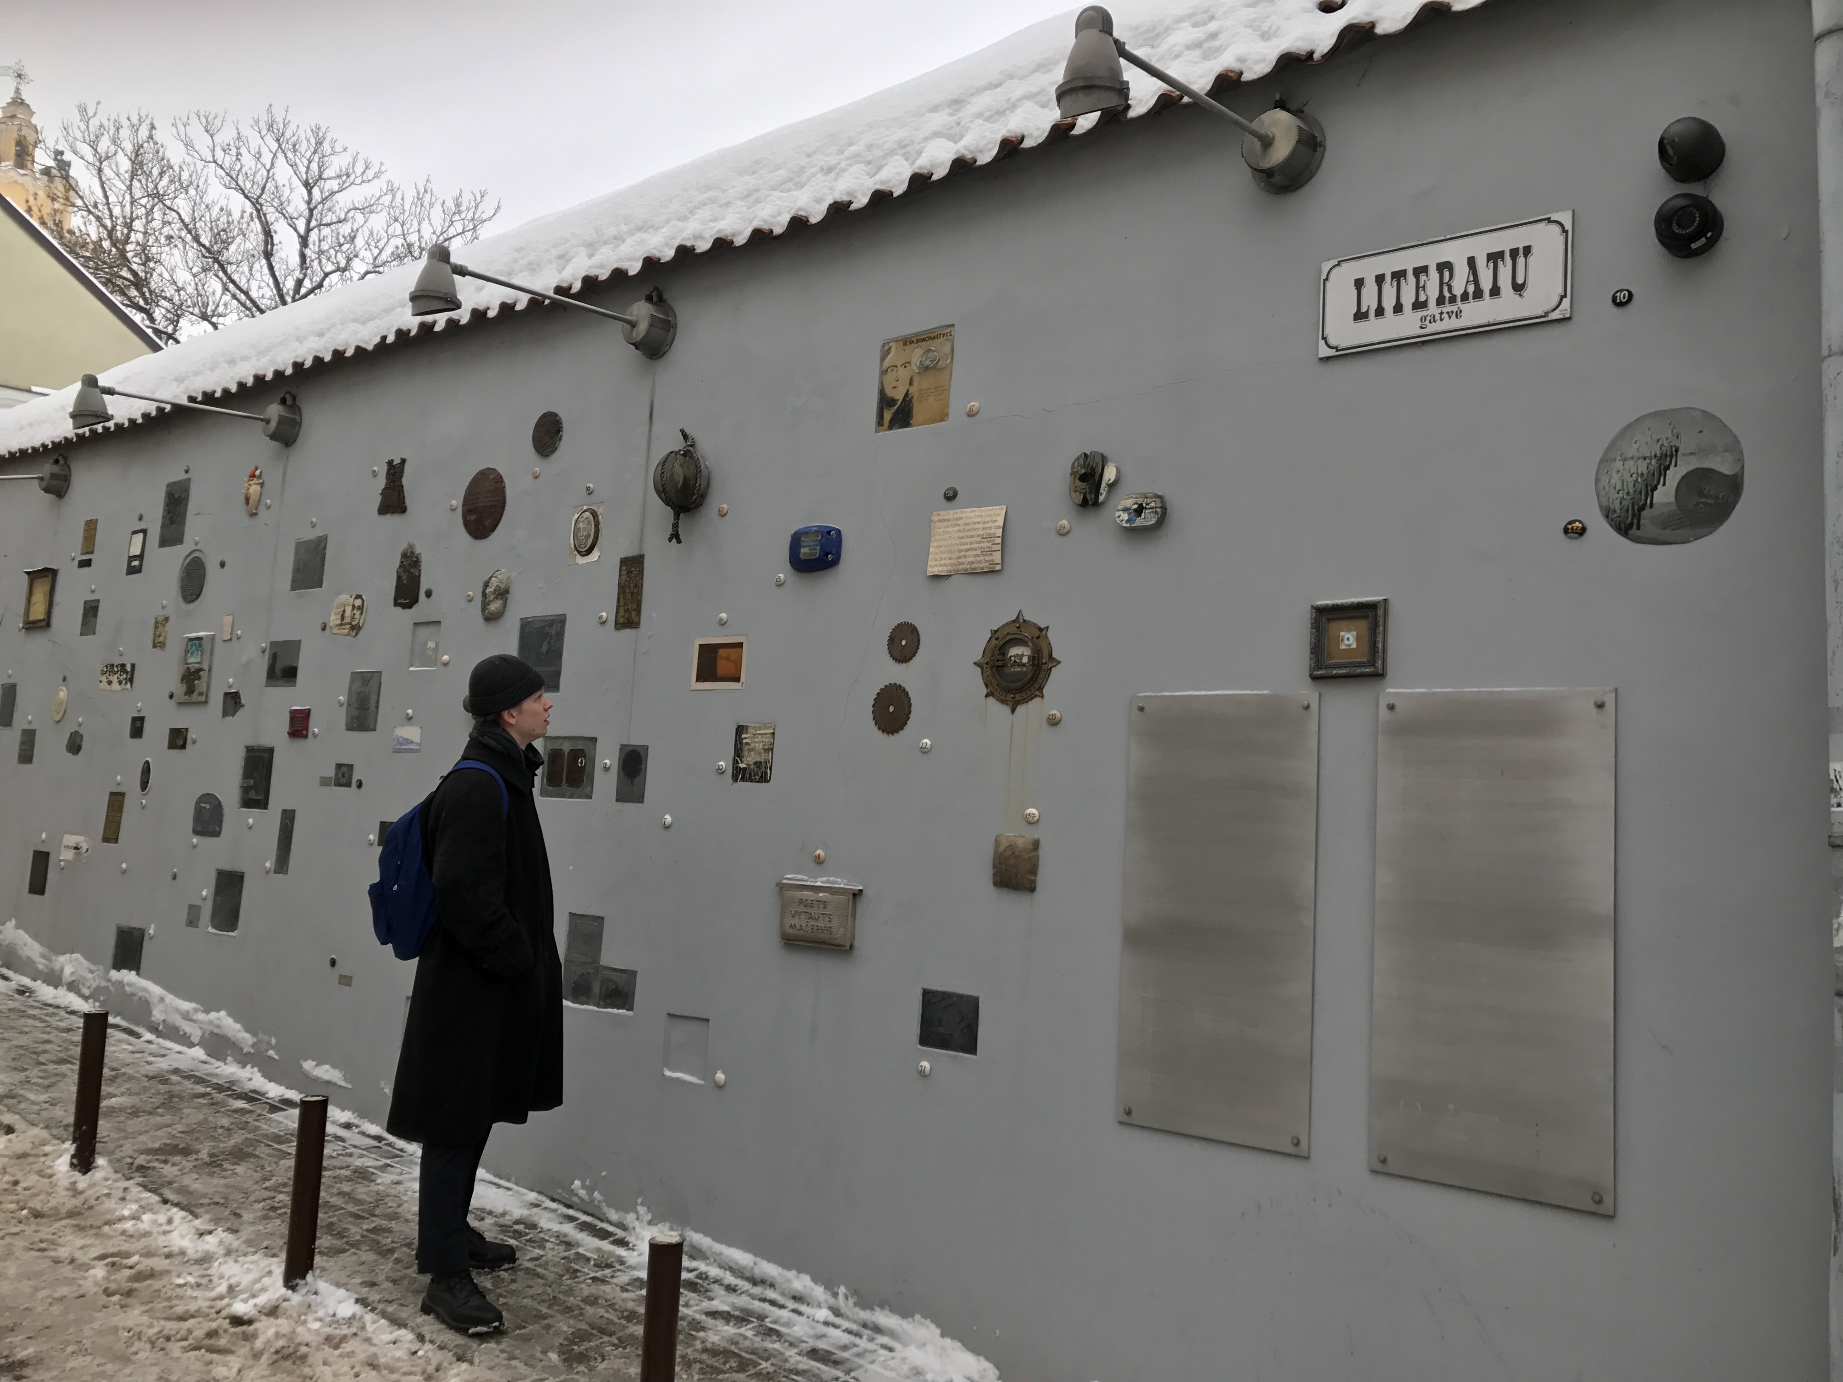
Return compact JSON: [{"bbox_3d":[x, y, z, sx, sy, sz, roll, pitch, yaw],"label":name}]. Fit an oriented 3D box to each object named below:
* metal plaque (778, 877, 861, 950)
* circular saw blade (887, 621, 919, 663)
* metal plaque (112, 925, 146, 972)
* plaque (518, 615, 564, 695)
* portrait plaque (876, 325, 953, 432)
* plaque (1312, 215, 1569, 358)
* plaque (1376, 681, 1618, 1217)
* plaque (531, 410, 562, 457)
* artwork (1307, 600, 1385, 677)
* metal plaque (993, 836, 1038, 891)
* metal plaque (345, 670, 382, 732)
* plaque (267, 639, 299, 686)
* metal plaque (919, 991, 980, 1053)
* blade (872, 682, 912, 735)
[{"bbox_3d":[-0.313,0.678,4.502,0.300,0.175,0.045,-1,-7,38],"label":"metal plaque"},{"bbox_3d":[-0.051,-0.140,4.359,0.125,0.125,0.006,-1,-6,38],"label":"circular saw blade"},{"bbox_3d":[-3.789,1.250,7.145,0.293,0.229,0.020,-1,-6,38],"label":"metal plaque"},{"bbox_3d":[-1.436,-0.137,5.575,0.277,0.285,0.020,-1,-7,38],"label":"plaque"},{"bbox_3d":[-0.020,-0.941,4.522,0.277,0.294,0.020,-1,-7,38],"label":"portrait plaque"},{"bbox_3d":[1.251,-0.976,3.604,0.607,0.249,0.020,-1,-6,38],"label":"plaque"},{"bbox_3d":[1.288,0.561,3.386,0.534,1.130,0.012,-1,-6,38],"label":"plaque"},{"bbox_3d":[-1.366,-0.943,5.485,0.176,0.168,0.025,-1,-6,38],"label":"plaque"},{"bbox_3d":[1.001,-0.119,3.496,0.180,0.176,0.035,-1,-6,38],"label":"artwork"},{"bbox_3d":[0.253,0.476,4.138,0.145,0.150,0.035,-1,-7,38],"label":"metal plaque"},{"bbox_3d":[-2.313,0.043,6.188,0.224,0.246,0.020,-1,-7,38],"label":"metal plaque"},{"bbox_3d":[-2.893,-0.124,6.736,0.272,0.208,0.020,-1,-7,38],"label":"plaque"},{"bbox_3d":[0.079,0.928,4.186,0.201,0.161,0.020,-1,-7,38],"label":"metal plaque"},{"bbox_3d":[-0.091,0.056,4.483,0.155,0.155,0.010,-1,-7,38],"label":"blade"}]

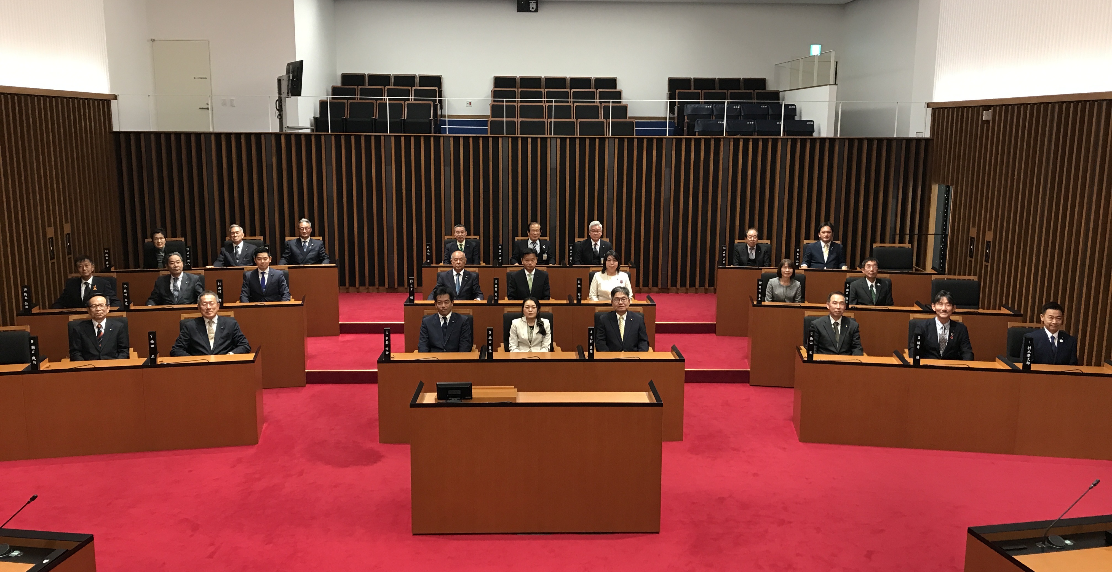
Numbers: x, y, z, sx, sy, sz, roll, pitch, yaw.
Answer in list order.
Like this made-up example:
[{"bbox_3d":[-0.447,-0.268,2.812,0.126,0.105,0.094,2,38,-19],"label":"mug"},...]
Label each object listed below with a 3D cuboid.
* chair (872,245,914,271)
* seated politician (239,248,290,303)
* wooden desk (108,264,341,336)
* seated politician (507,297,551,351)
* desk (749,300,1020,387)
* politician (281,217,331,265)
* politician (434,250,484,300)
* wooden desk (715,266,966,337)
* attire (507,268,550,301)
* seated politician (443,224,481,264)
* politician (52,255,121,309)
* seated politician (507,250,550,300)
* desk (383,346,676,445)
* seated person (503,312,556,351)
[{"bbox_3d":[4.511,-0.021,12.006,0.580,1.000,0.600,2,9,9],"label":"chair"},{"bbox_3d":[-3.386,0.241,10.499,0.555,1.327,0.796,-2,10,-15],"label":"seated politician"},{"bbox_3d":[-4.247,0.198,11.630,2.802,0.925,0.579,-2,9,-13],"label":"wooden desk"},{"bbox_3d":[-0.253,0.758,8.882,0.459,1.214,0.796,0,10,-2],"label":"seated politician"},{"bbox_3d":[3.735,0.673,10.433,2.938,0.928,0.643,2,10,7],"label":"desk"},{"bbox_3d":[-3.425,-0.236,12.331,0.648,1.345,0.796,-2,10,-13],"label":"politician"},{"bbox_3d":[-1.155,0.254,10.669,0.590,1.284,0.796,0,10,-2],"label":"politician"},{"bbox_3d":[3.522,0.222,11.848,2.770,0.954,0.609,2,9,10],"label":"wooden desk"},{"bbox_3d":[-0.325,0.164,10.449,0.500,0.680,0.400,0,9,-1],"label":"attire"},{"bbox_3d":[-1.325,-0.214,12.529,0.534,1.272,0.796,0,10,-2],"label":"seated politician"},{"bbox_3d":[-5.176,0.334,9.881,0.620,1.275,0.760,-2,10,-15],"label":"politician"},{"bbox_3d":[-0.321,0.245,10.300,0.520,1.280,0.750,0,9,-1],"label":"seated politician"},{"bbox_3d":[-0.225,1.000,8.469,2.770,0.776,0.609,0,9,-2],"label":"desk"},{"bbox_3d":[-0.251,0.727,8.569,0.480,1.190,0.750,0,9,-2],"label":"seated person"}]

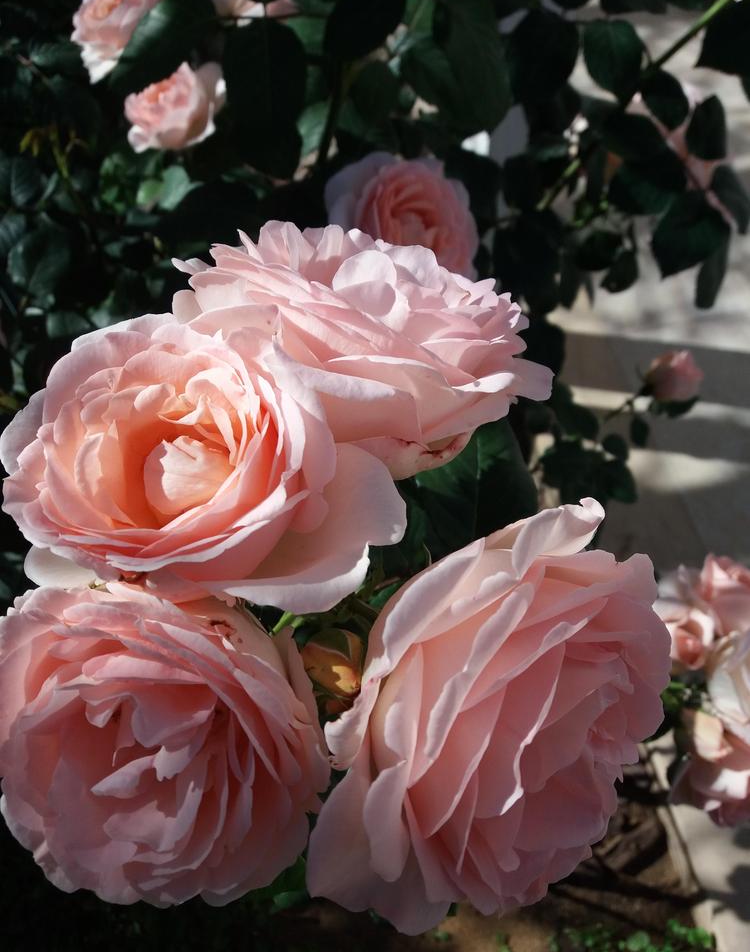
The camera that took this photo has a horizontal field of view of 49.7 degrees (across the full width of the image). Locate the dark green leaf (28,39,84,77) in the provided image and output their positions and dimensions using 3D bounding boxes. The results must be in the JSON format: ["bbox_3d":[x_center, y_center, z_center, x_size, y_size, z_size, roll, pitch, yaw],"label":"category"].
[{"bbox_3d":[-0.284,-0.372,0.720,0.046,0.034,0.012,-15,5,-15],"label":"dark green leaf"}]

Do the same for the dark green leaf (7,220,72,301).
[{"bbox_3d":[-0.257,-0.165,0.620,0.051,0.012,0.066,15,79,-14],"label":"dark green leaf"}]

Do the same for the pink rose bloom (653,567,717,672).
[{"bbox_3d":[0.228,0.106,0.600,0.062,0.050,0.062,3,53,-5],"label":"pink rose bloom"}]

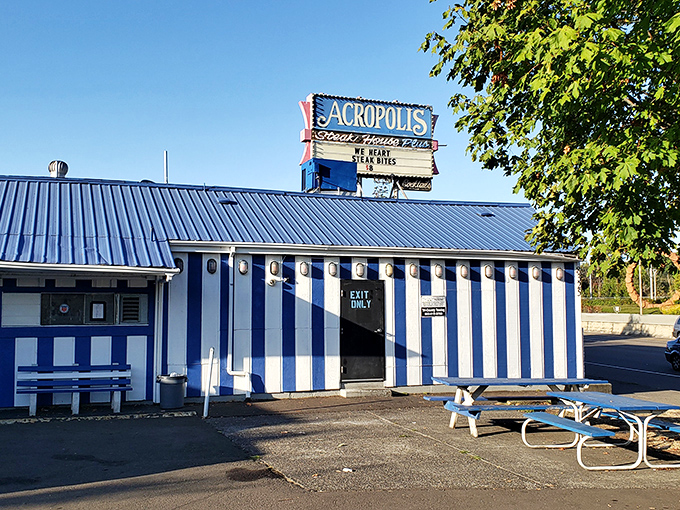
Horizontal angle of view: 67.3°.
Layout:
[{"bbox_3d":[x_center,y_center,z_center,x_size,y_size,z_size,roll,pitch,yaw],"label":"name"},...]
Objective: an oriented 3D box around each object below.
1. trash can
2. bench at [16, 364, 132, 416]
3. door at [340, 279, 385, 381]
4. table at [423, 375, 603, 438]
[{"bbox_3d":[-3.048,2.479,9.330,0.520,0.570,0.520,1,-5,-15],"label":"trash can"},{"bbox_3d":[-4.547,2.310,8.845,1.790,0.800,0.480,1,-5,-11],"label":"bench"},{"bbox_3d":[0.487,1.561,10.665,0.950,2.070,0.090,1,-5,-15],"label":"door"},{"bbox_3d":[2.692,2.248,7.654,2.450,0.750,1.480,1,-5,-8],"label":"table"}]

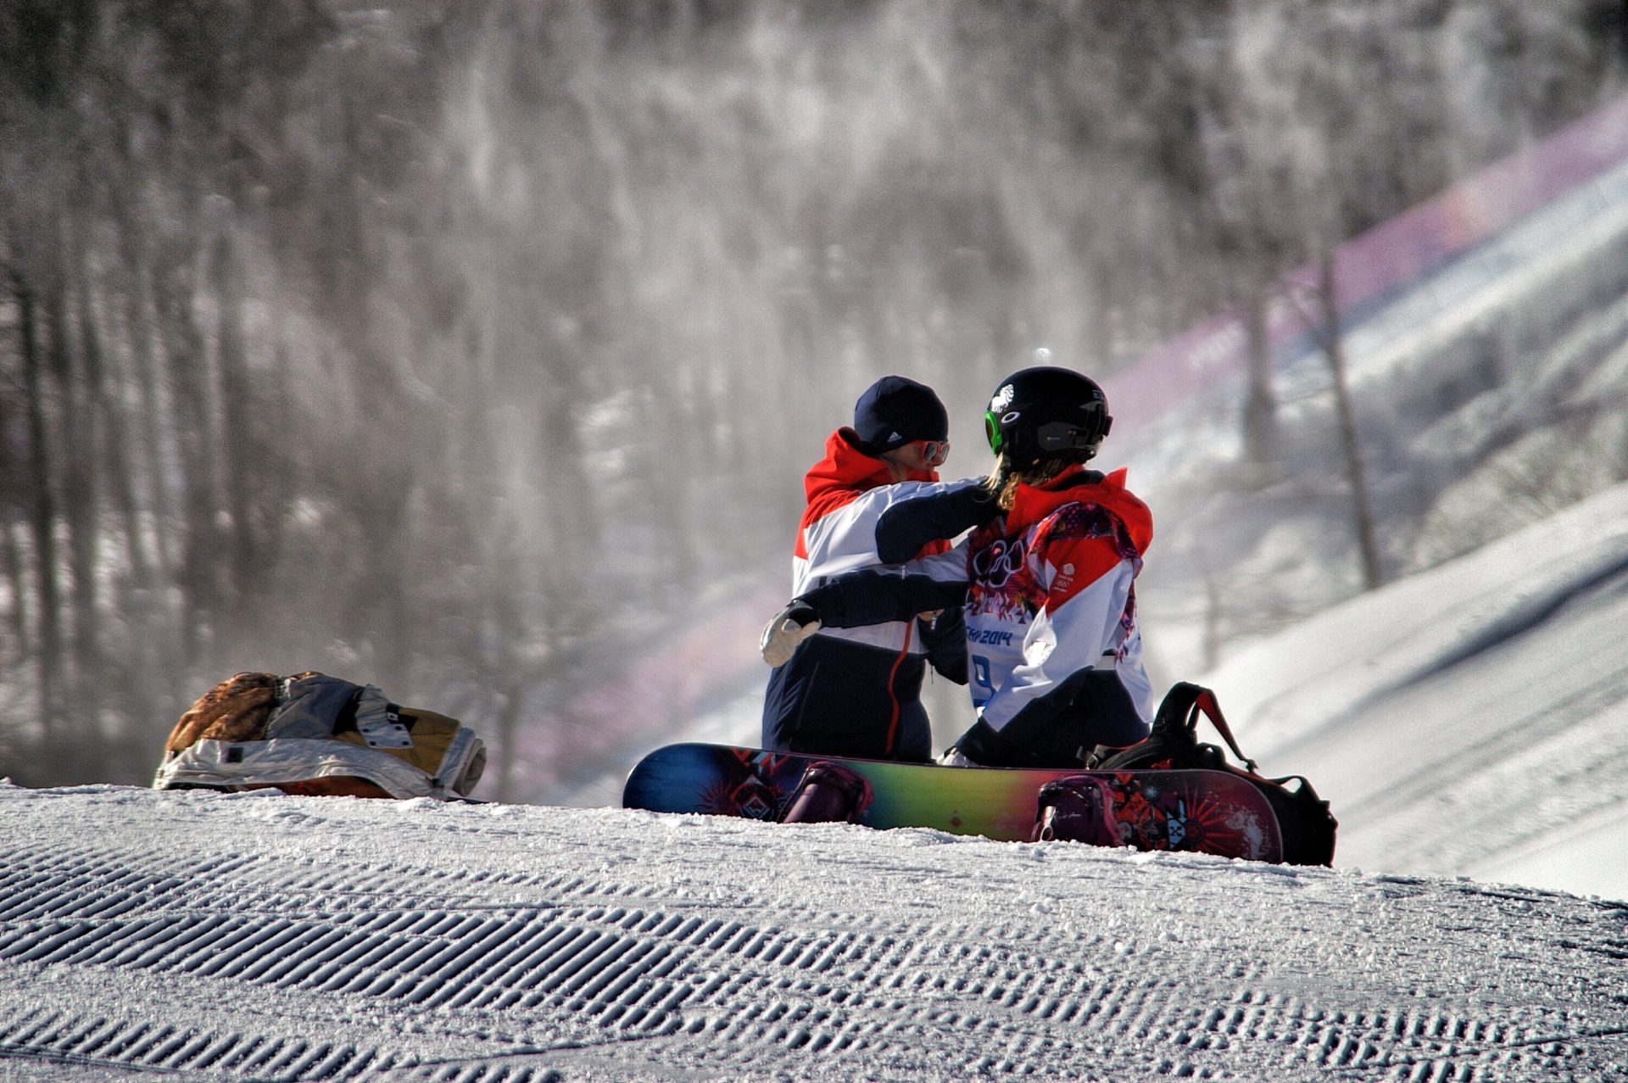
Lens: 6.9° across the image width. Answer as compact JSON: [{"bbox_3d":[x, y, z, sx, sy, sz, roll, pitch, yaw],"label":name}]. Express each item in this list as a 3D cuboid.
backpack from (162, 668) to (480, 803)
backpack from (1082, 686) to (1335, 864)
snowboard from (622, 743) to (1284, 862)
[{"bbox_3d":[-1.082,0.432,29.700,0.720,0.300,0.450,2,0,0],"label":"backpack"},{"bbox_3d":[0.875,0.524,29.850,0.560,0.430,0.330,6,0,0],"label":"backpack"},{"bbox_3d":[0.303,0.601,29.500,1.490,0.285,0.150,3,-13,1],"label":"snowboard"}]

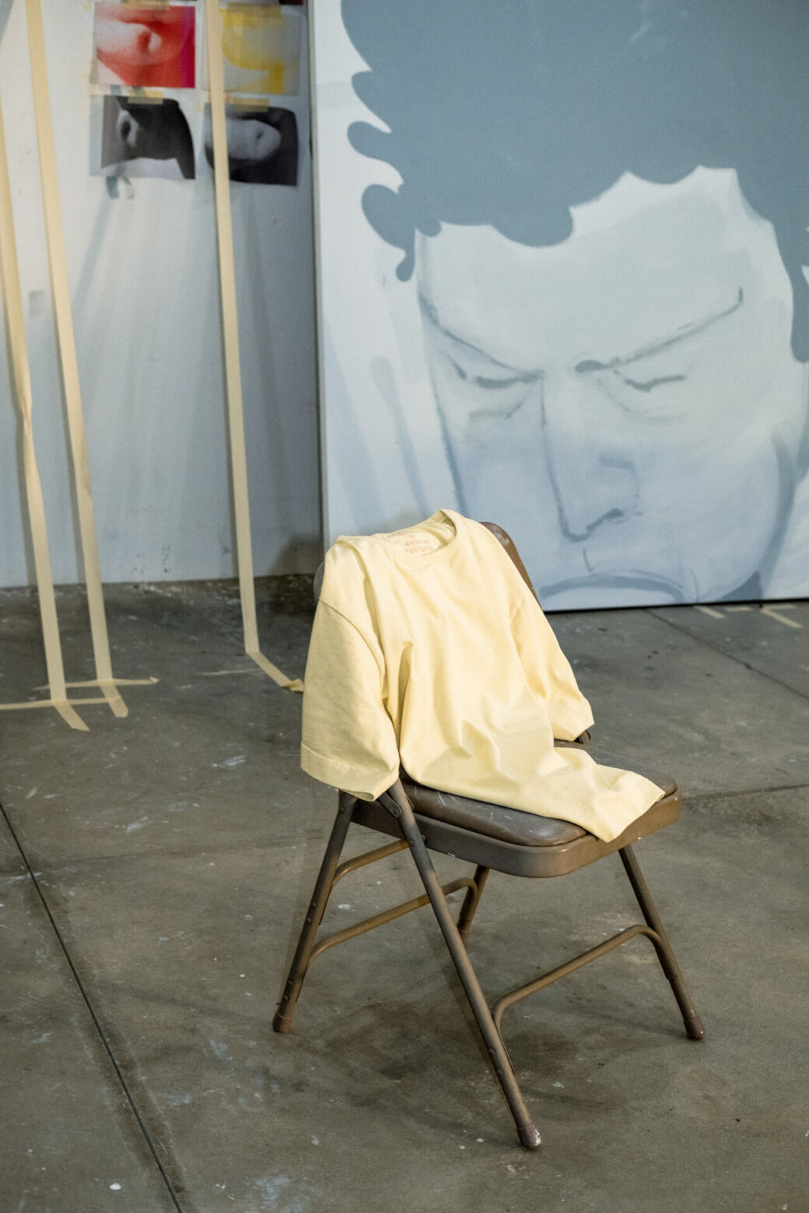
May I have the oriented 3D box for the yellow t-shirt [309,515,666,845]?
[{"bbox_3d":[0.167,0.088,2.620,0.465,0.385,0.490,14,18,37],"label":"yellow t-shirt"}]

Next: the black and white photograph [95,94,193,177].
[{"bbox_3d":[-0.731,-1.337,5.101,0.279,0.218,0.030,-3,16,-21],"label":"black and white photograph"}]

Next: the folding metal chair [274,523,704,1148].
[{"bbox_3d":[0.155,0.296,2.682,0.507,0.752,0.470,14,18,37],"label":"folding metal chair"}]

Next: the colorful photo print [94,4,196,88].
[{"bbox_3d":[-0.730,-1.583,5.038,0.279,0.218,0.020,-3,16,-21],"label":"colorful photo print"}]

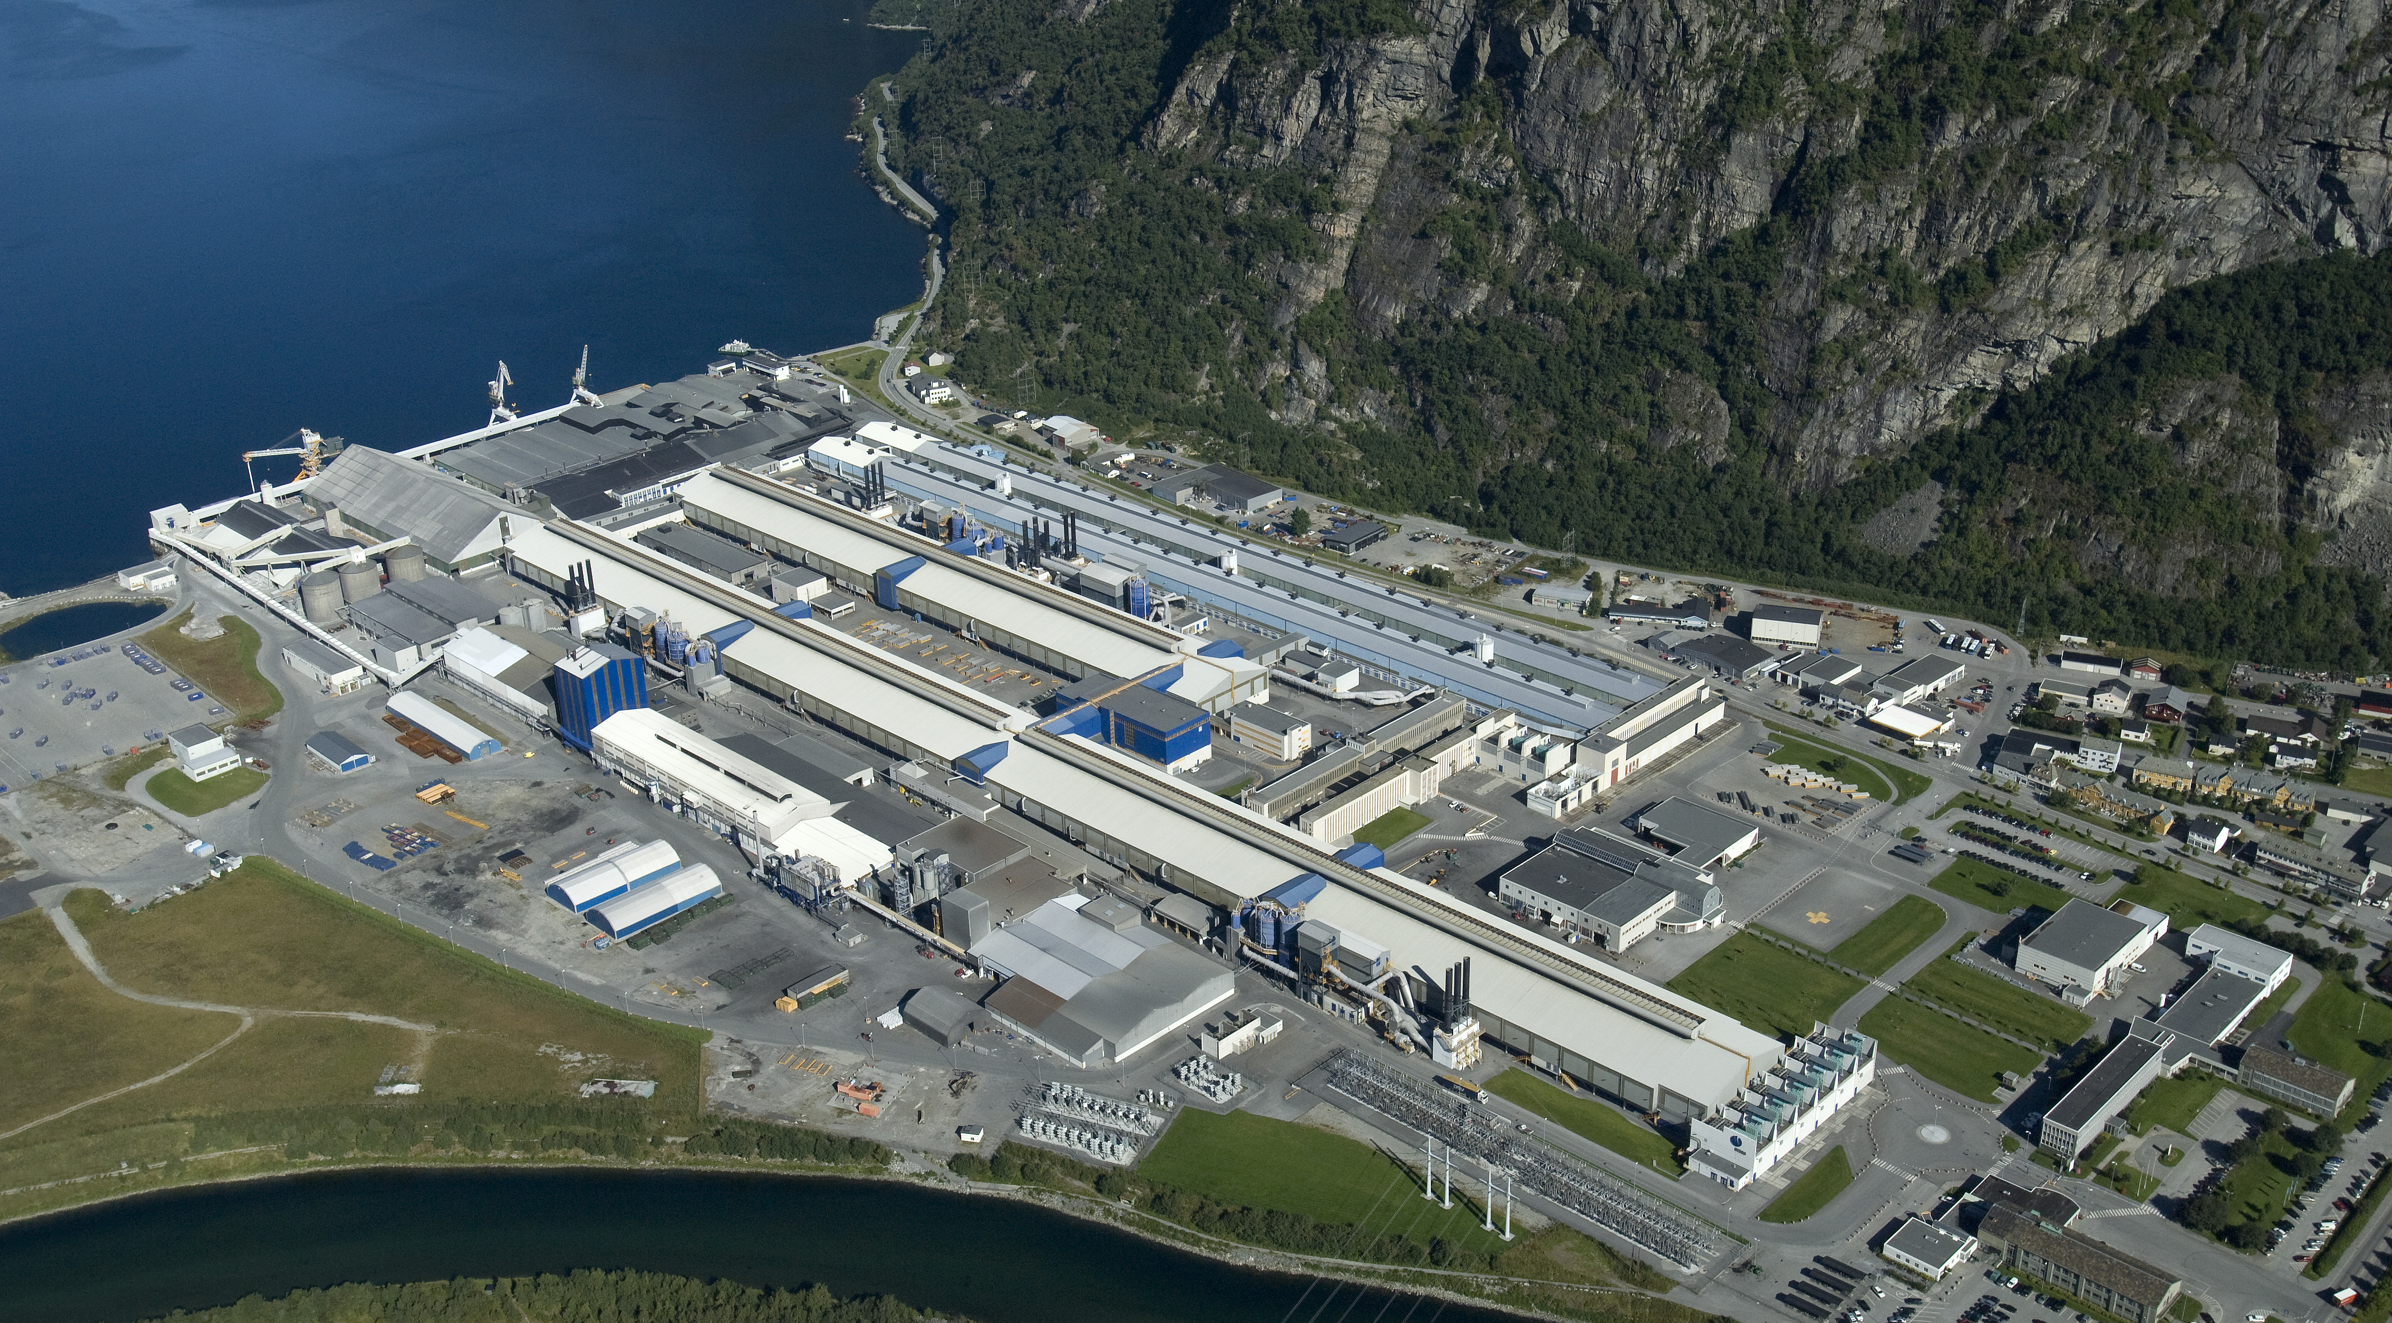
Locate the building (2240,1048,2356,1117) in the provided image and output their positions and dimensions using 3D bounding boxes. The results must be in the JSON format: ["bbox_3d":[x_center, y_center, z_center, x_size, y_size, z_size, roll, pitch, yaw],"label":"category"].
[{"bbox_3d":[354.090,133.440,767.650,30.200,10.400,17.400,21,33,40],"label":"building"}]

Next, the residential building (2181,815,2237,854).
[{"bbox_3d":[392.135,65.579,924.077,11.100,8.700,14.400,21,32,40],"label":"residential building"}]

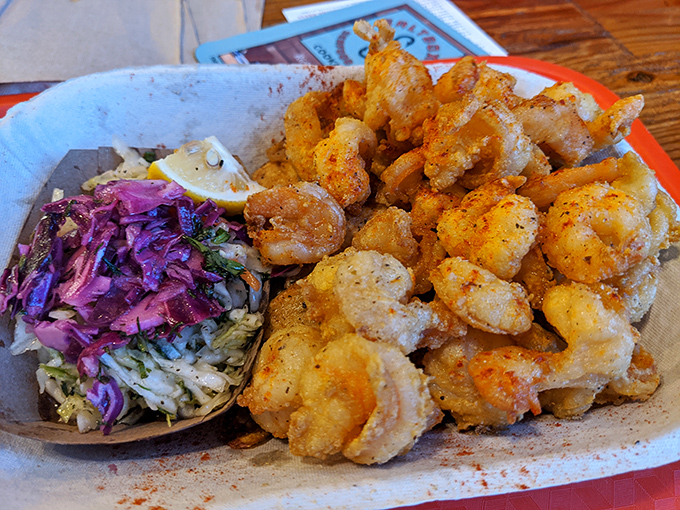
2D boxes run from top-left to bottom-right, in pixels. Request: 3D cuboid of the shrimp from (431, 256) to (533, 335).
[{"bbox_3d":[0.055,0.016,0.203,0.043,0.028,0.028,28,55,22],"label":"shrimp"}]

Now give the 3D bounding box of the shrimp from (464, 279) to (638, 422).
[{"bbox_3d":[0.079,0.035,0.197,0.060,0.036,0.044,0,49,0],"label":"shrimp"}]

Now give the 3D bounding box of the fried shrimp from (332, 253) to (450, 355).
[{"bbox_3d":[0.020,0.017,0.206,0.048,0.026,0.034,23,55,18],"label":"fried shrimp"}]

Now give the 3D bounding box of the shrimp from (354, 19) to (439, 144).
[{"bbox_3d":[0.030,-0.089,0.274,0.040,0.062,0.032,-9,10,8],"label":"shrimp"}]

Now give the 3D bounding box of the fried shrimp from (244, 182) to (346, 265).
[{"bbox_3d":[-0.020,-0.014,0.239,0.045,0.025,0.037,0,51,0],"label":"fried shrimp"}]

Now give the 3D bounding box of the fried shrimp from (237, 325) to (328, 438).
[{"bbox_3d":[-0.019,0.048,0.200,0.036,0.028,0.041,24,55,18],"label":"fried shrimp"}]

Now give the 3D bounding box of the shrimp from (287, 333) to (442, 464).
[{"bbox_3d":[0.009,0.053,0.197,0.053,0.036,0.043,0,49,0],"label":"shrimp"}]

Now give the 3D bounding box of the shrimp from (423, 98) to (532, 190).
[{"bbox_3d":[0.063,-0.050,0.244,0.048,0.035,0.043,0,49,0],"label":"shrimp"}]

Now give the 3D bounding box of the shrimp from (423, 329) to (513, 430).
[{"bbox_3d":[0.051,0.048,0.201,0.042,0.029,0.040,9,52,7],"label":"shrimp"}]

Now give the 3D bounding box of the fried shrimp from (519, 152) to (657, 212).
[{"bbox_3d":[0.119,-0.033,0.255,0.066,0.026,0.030,-16,53,-12],"label":"fried shrimp"}]

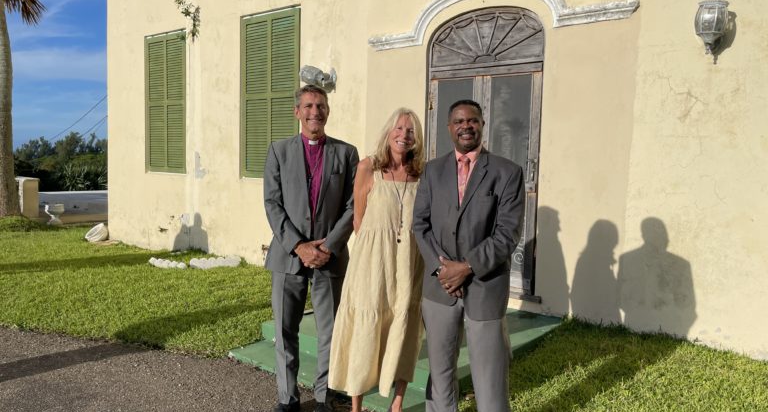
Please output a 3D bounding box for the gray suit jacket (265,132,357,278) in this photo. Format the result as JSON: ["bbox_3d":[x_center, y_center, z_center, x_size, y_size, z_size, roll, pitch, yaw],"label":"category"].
[{"bbox_3d":[-0.392,-0.003,3.120,0.510,0.780,0.320,2,5,7],"label":"gray suit jacket"}]

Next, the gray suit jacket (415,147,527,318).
[{"bbox_3d":[0.407,0.137,2.780,0.530,0.820,0.340,3,5,24],"label":"gray suit jacket"}]

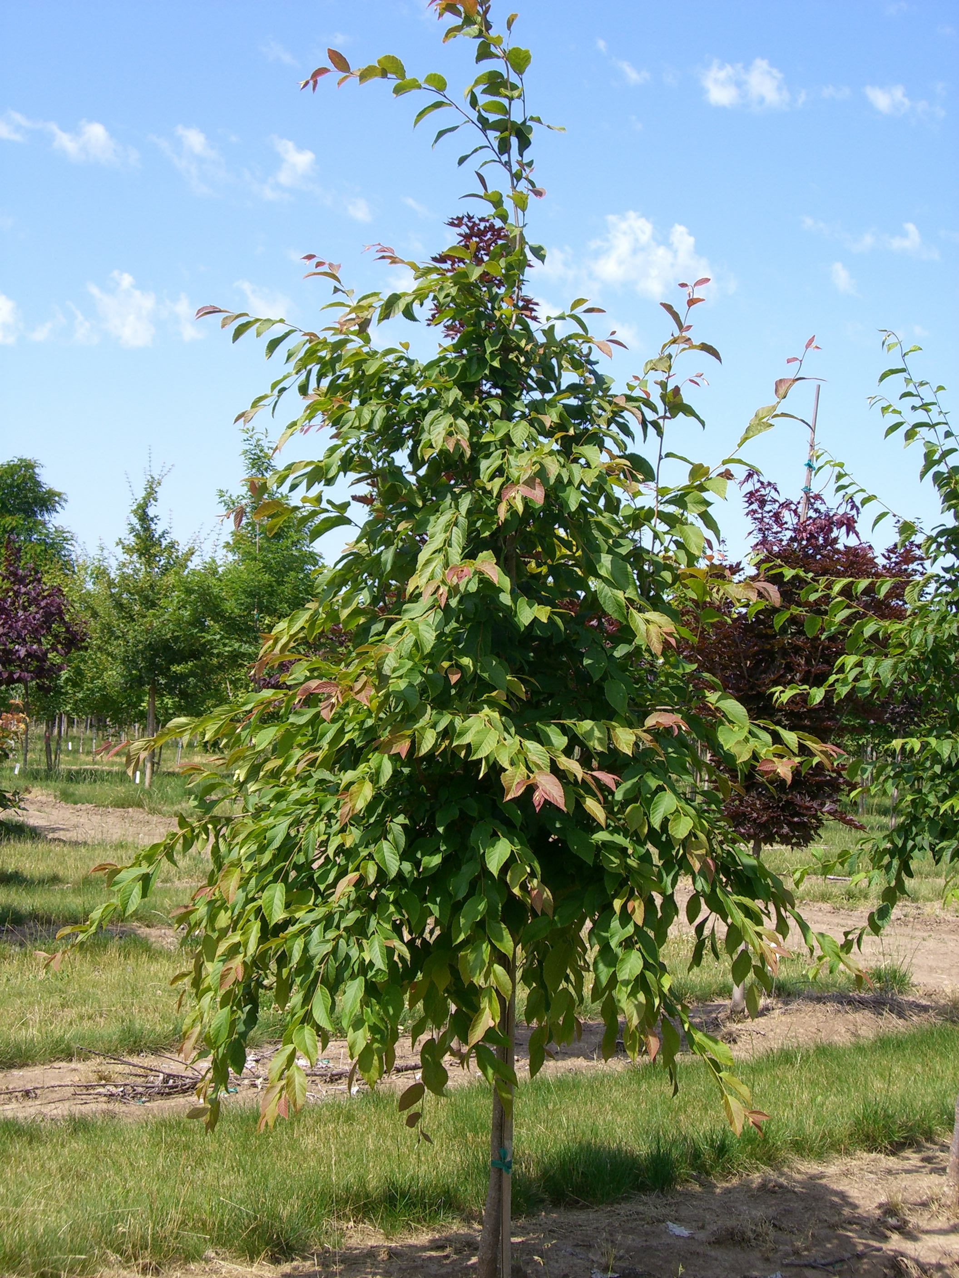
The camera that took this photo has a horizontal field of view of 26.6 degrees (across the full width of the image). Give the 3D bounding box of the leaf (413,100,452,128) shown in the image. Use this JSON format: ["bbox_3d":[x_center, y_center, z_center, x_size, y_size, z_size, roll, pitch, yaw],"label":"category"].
[{"bbox_3d":[-0.125,-1.401,5.420,0.104,0.074,0.045,2,-1,0],"label":"leaf"}]

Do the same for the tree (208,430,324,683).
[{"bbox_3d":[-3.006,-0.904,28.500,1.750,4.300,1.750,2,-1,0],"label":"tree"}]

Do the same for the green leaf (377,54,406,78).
[{"bbox_3d":[-0.234,-1.523,5.400,0.078,0.064,0.040,2,-1,0],"label":"green leaf"}]

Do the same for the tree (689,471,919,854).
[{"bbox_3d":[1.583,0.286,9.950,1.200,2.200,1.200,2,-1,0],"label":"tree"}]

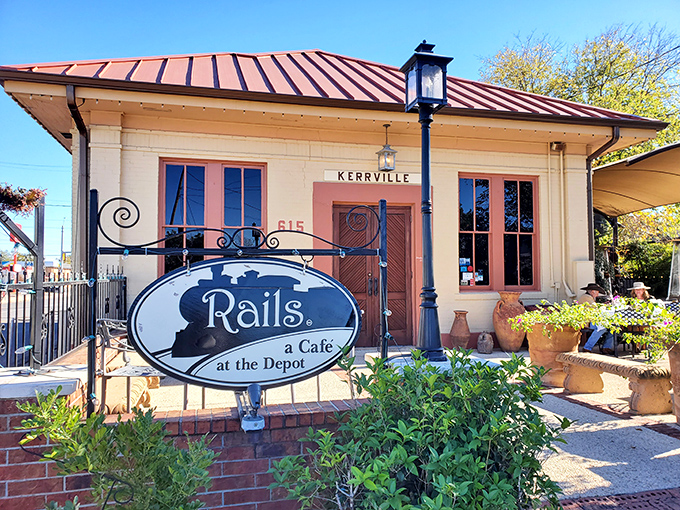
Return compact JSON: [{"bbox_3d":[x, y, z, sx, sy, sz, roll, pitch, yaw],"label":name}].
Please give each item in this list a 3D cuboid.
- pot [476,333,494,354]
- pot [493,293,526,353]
[{"bbox_3d":[2.572,1.544,9.017,0.295,0.365,0.285,0,-3,-14],"label":"pot"},{"bbox_3d":[3.043,1.188,9.158,0.610,1.075,0.600,0,-2,0],"label":"pot"}]

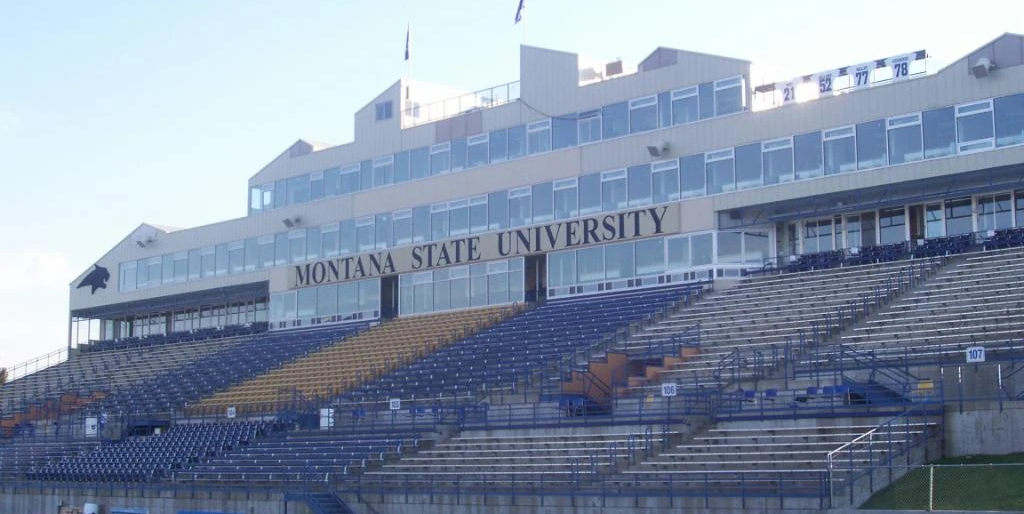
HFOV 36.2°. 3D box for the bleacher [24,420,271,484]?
[{"bbox_3d":[-16.265,8.543,68.125,6.200,2.800,10.800,8,-11,-44],"label":"bleacher"}]

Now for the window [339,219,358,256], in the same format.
[{"bbox_3d":[-9.328,-1.152,89.409,0.100,1.980,1.823,8,-11,-44],"label":"window"}]

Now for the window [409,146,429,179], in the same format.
[{"bbox_3d":[-5.006,-5.057,85.432,0.150,1.720,1.661,7,-10,-44],"label":"window"}]

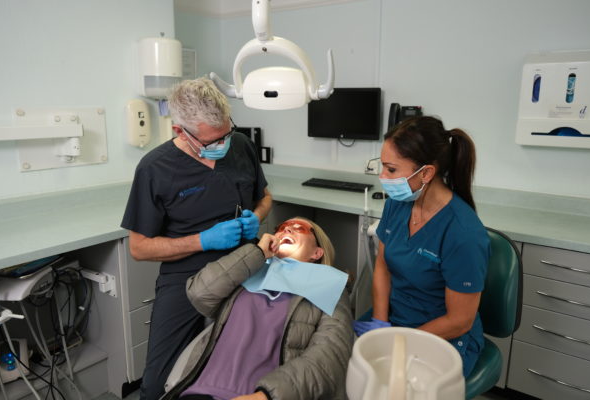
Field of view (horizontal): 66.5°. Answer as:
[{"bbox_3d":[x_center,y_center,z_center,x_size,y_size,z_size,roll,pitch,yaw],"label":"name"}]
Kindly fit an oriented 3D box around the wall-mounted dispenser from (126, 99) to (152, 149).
[{"bbox_3d":[-0.872,-0.432,2.548,0.100,0.267,0.105,9,15,35],"label":"wall-mounted dispenser"}]

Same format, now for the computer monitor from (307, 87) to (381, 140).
[{"bbox_3d":[0.314,-0.544,2.850,0.510,0.310,0.055,8,14,32],"label":"computer monitor"}]

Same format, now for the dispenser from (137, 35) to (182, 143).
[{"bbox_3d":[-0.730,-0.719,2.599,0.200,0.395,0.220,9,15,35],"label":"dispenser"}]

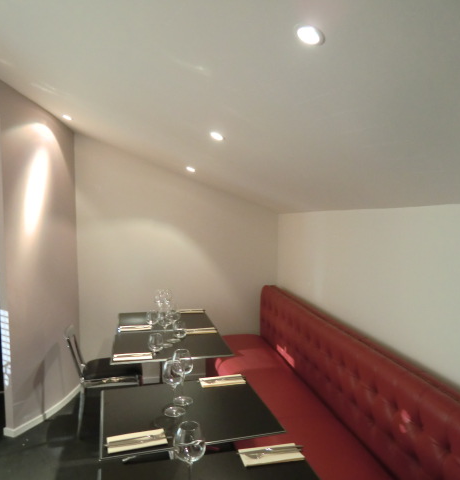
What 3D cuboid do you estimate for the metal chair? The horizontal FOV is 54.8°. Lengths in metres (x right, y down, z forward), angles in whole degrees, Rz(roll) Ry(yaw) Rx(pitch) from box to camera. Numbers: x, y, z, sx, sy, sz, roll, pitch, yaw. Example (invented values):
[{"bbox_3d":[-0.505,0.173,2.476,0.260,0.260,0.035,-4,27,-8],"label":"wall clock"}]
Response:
[{"bbox_3d":[-0.928,1.001,3.312,0.520,0.785,0.420,-1,5,-14],"label":"metal chair"}]

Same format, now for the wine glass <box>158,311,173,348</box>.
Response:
[{"bbox_3d":[-0.406,0.573,2.851,0.088,0.218,0.088,-1,5,-14],"label":"wine glass"}]

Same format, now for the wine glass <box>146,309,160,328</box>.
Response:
[{"bbox_3d":[-0.551,0.575,3.189,0.088,0.135,0.088,0,3,0],"label":"wine glass"}]

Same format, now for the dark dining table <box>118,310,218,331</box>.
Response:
[{"bbox_3d":[-0.497,1.000,3.453,0.710,0.750,0.610,-1,4,-11],"label":"dark dining table"}]

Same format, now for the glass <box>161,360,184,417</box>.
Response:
[{"bbox_3d":[-0.240,0.644,1.940,0.090,0.223,0.090,-1,5,-14],"label":"glass"}]

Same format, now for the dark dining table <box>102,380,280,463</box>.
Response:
[{"bbox_3d":[-0.194,1.126,1.999,0.715,0.750,0.590,-1,5,-14],"label":"dark dining table"}]

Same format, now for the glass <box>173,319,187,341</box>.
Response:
[{"bbox_3d":[-0.338,0.608,3.021,0.087,0.122,0.087,-1,5,-14],"label":"glass"}]

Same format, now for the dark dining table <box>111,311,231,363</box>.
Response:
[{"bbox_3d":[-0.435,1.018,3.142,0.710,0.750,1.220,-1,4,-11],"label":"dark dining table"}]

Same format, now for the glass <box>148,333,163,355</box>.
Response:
[{"bbox_3d":[-0.458,0.631,2.739,0.085,0.120,0.085,-1,5,-14],"label":"glass"}]

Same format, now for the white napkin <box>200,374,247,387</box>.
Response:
[{"bbox_3d":[-0.034,0.691,2.198,0.220,0.013,0.105,-1,4,-15],"label":"white napkin"}]

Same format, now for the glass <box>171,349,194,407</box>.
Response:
[{"bbox_3d":[-0.206,0.600,1.950,0.088,0.228,0.088,0,3,0],"label":"glass"}]

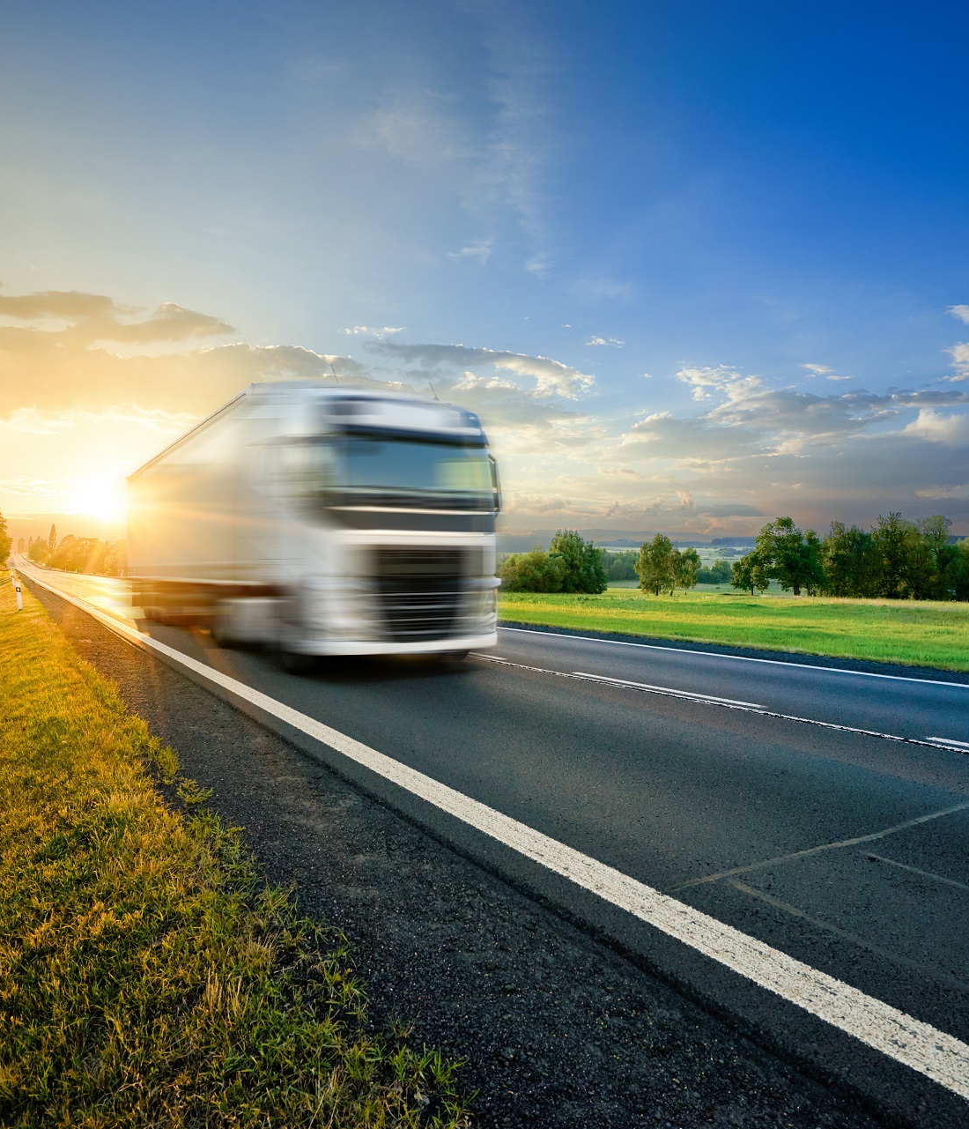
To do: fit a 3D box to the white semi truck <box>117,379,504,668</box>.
[{"bbox_3d":[-5.180,-0.560,16.200,2.600,4.000,16.400,-1,0,-32],"label":"white semi truck"}]

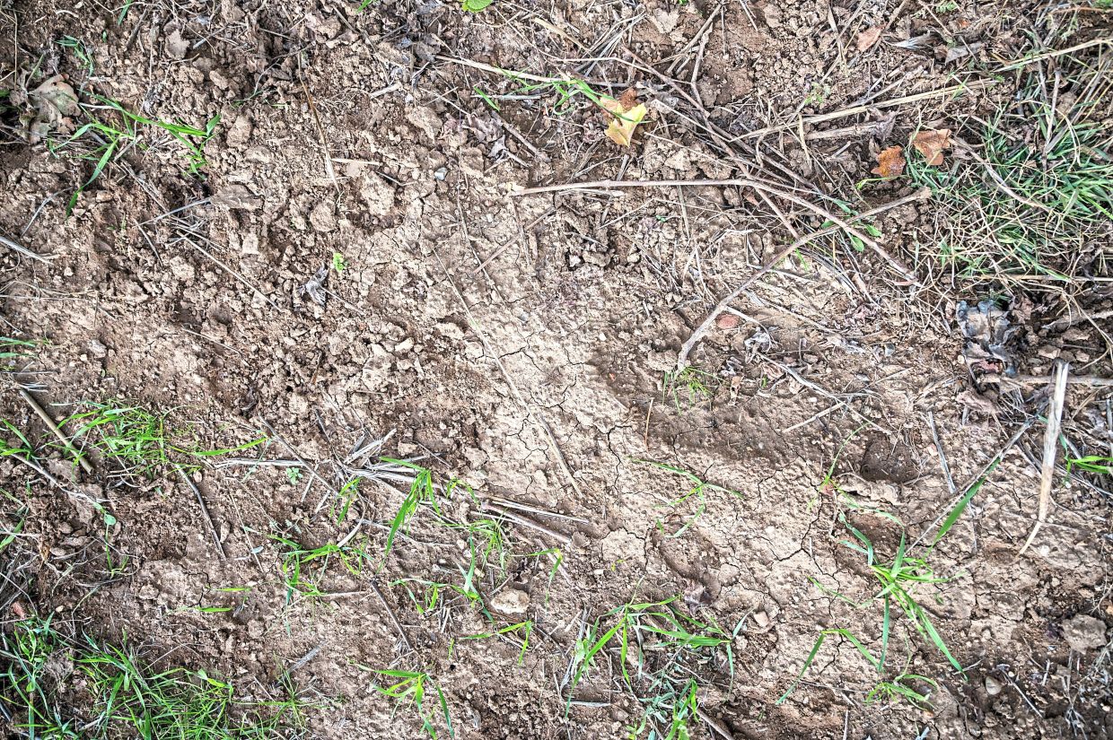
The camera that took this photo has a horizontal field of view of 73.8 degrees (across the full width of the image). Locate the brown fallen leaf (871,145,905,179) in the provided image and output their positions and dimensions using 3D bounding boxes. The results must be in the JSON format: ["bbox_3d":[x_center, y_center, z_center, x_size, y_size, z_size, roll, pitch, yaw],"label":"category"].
[{"bbox_3d":[0.537,-0.337,1.199,0.063,0.015,0.050,-36,82,-6],"label":"brown fallen leaf"}]

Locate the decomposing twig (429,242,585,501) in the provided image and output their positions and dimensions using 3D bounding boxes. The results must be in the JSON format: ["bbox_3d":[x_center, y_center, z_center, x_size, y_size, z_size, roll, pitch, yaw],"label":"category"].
[{"bbox_3d":[-0.079,-0.001,1.141,0.017,0.012,0.464,-30,81,-5],"label":"decomposing twig"}]

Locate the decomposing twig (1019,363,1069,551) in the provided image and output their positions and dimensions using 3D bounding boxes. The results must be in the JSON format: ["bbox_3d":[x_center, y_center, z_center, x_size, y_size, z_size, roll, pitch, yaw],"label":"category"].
[{"bbox_3d":[0.738,0.132,1.109,0.033,0.022,0.305,19,81,3],"label":"decomposing twig"}]

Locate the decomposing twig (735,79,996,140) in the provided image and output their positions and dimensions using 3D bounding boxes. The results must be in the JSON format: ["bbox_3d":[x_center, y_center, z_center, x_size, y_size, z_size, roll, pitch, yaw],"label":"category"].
[{"bbox_3d":[0.505,-0.425,1.210,0.447,0.016,0.023,-12,80,-2],"label":"decomposing twig"}]

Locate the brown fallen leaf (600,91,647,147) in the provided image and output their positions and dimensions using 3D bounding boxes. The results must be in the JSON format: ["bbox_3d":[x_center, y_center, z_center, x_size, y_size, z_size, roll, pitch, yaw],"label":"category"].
[{"bbox_3d":[0.104,-0.407,1.204,0.066,0.022,0.101,-25,81,-4],"label":"brown fallen leaf"}]

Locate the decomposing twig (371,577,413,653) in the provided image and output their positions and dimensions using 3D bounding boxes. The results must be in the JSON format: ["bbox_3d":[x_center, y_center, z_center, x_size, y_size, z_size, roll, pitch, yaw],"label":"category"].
[{"bbox_3d":[-0.238,0.356,1.080,0.009,0.009,0.119,-32,82,-5],"label":"decomposing twig"}]

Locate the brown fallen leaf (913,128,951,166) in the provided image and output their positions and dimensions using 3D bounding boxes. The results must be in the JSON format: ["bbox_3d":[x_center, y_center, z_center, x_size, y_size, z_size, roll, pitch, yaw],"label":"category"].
[{"bbox_3d":[0.605,-0.362,1.202,0.061,0.018,0.060,41,82,7],"label":"brown fallen leaf"}]

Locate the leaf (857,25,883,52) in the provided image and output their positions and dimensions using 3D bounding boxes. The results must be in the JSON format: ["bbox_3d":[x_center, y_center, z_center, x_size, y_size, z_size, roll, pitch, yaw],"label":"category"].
[{"bbox_3d":[0.525,-0.550,1.238,0.060,0.012,0.029,-43,83,-7],"label":"leaf"}]

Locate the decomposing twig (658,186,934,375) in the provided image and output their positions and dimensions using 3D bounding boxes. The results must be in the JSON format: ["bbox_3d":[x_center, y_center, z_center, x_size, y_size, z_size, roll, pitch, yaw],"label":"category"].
[{"bbox_3d":[0.374,-0.163,1.154,0.492,0.035,0.066,-35,82,-6],"label":"decomposing twig"}]

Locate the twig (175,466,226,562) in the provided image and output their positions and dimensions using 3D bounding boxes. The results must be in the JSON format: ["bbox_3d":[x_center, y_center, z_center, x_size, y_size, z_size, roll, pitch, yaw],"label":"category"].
[{"bbox_3d":[-0.525,0.212,1.104,0.018,0.012,0.160,-31,81,-5],"label":"twig"}]

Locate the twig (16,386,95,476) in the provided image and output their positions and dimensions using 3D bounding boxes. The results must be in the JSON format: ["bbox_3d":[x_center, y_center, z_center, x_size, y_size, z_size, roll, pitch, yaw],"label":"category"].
[{"bbox_3d":[-0.762,0.093,1.126,0.009,0.010,0.179,-45,83,-7],"label":"twig"}]

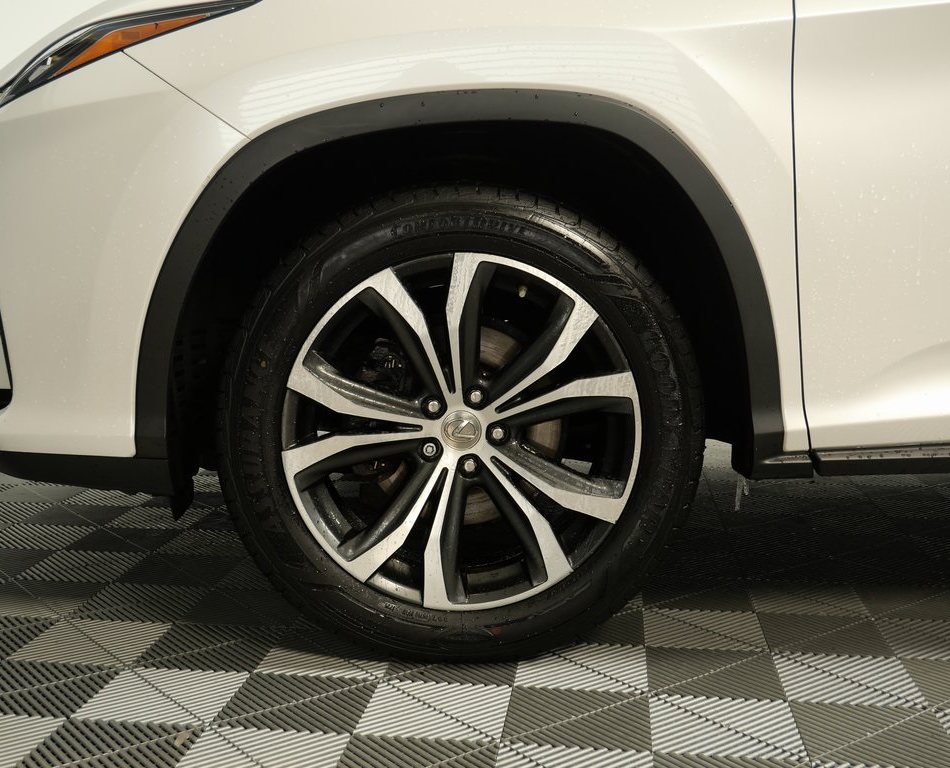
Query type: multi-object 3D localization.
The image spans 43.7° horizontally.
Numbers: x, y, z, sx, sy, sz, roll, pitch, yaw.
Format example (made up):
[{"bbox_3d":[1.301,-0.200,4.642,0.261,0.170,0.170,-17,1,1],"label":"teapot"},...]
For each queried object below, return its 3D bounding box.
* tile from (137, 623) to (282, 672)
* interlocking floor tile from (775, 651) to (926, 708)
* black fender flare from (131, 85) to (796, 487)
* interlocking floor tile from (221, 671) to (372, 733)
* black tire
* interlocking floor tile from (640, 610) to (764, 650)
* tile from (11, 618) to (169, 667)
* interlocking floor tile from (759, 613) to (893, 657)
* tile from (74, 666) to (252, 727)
[{"bbox_3d":[-0.425,0.431,1.909,0.199,0.016,0.199,1,8,7],"label":"tile"},{"bbox_3d":[0.563,0.455,1.795,0.199,0.016,0.199,1,8,7],"label":"interlocking floor tile"},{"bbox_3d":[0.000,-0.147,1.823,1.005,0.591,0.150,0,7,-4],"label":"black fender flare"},{"bbox_3d":[-0.251,0.462,1.690,0.199,0.016,0.199,1,8,7],"label":"interlocking floor tile"},{"bbox_3d":[-0.026,0.050,1.896,0.762,0.750,0.243,0,7,-3],"label":"black tire"},{"bbox_3d":[0.389,0.424,2.014,0.199,0.016,0.199,1,8,7],"label":"interlocking floor tile"},{"bbox_3d":[-0.623,0.427,1.932,0.199,0.016,0.199,1,8,7],"label":"tile"},{"bbox_3d":[0.586,0.429,1.991,0.199,0.016,0.199,1,8,7],"label":"interlocking floor tile"},{"bbox_3d":[-0.449,0.457,1.713,0.199,0.016,0.199,1,8,7],"label":"tile"}]

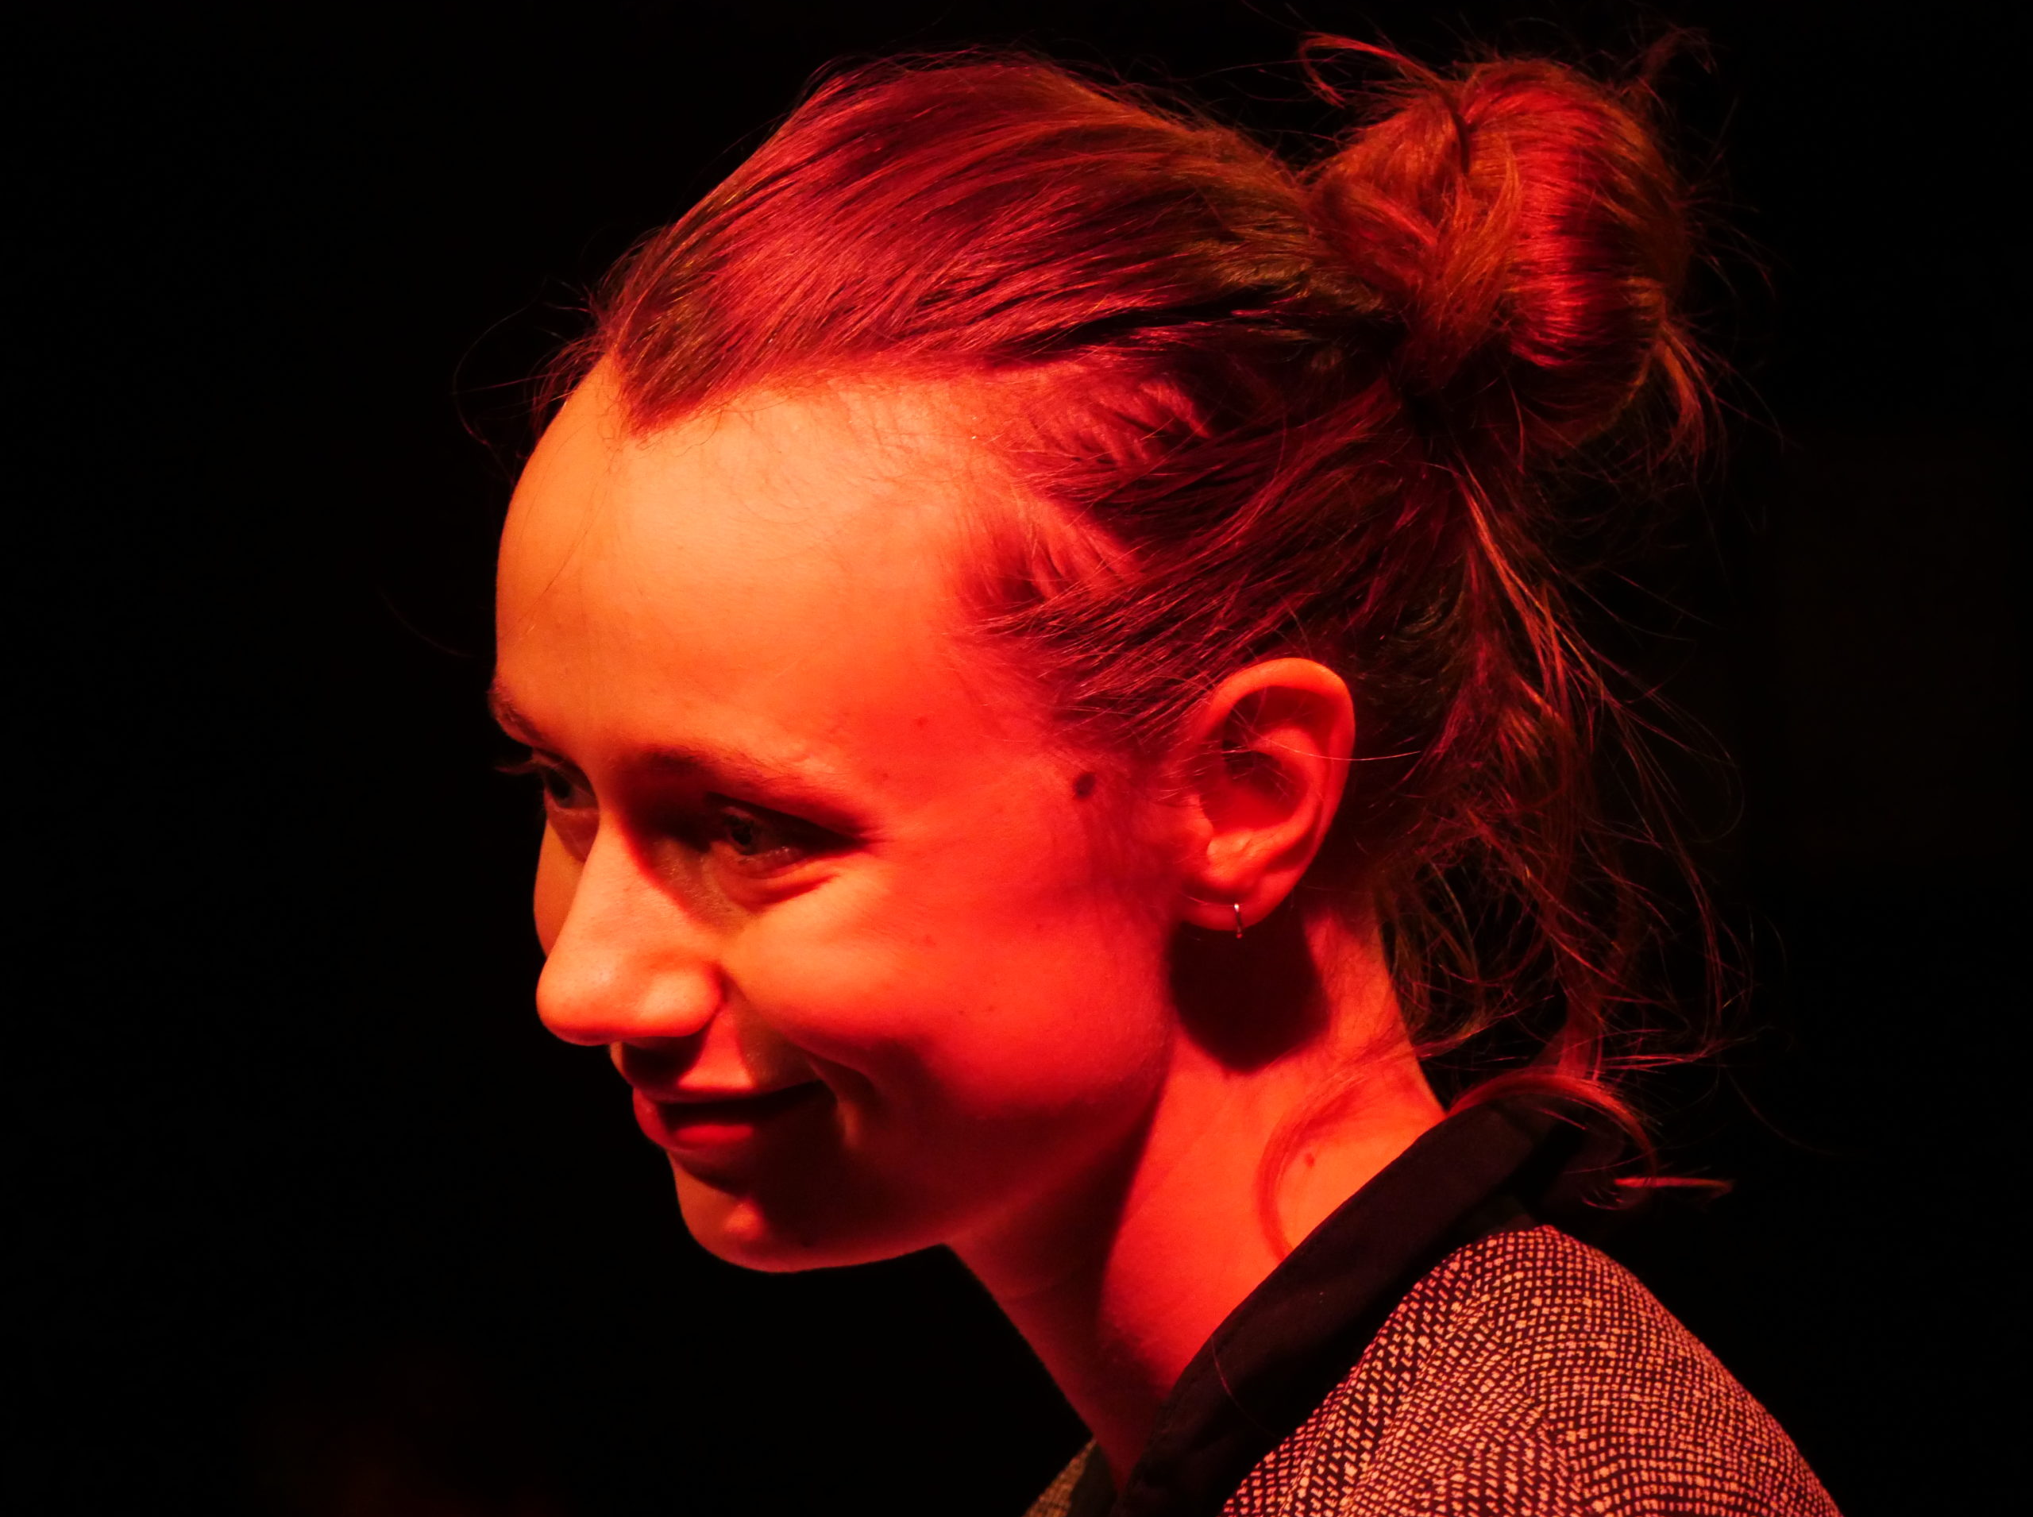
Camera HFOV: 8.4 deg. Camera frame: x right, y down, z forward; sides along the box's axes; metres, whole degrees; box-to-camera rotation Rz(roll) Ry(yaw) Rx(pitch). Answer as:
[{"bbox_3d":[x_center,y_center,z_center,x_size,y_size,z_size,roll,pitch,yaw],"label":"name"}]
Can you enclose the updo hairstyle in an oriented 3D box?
[{"bbox_3d":[0.033,-0.029,2.930,0.285,0.255,0.170,-11,14,-36],"label":"updo hairstyle"}]

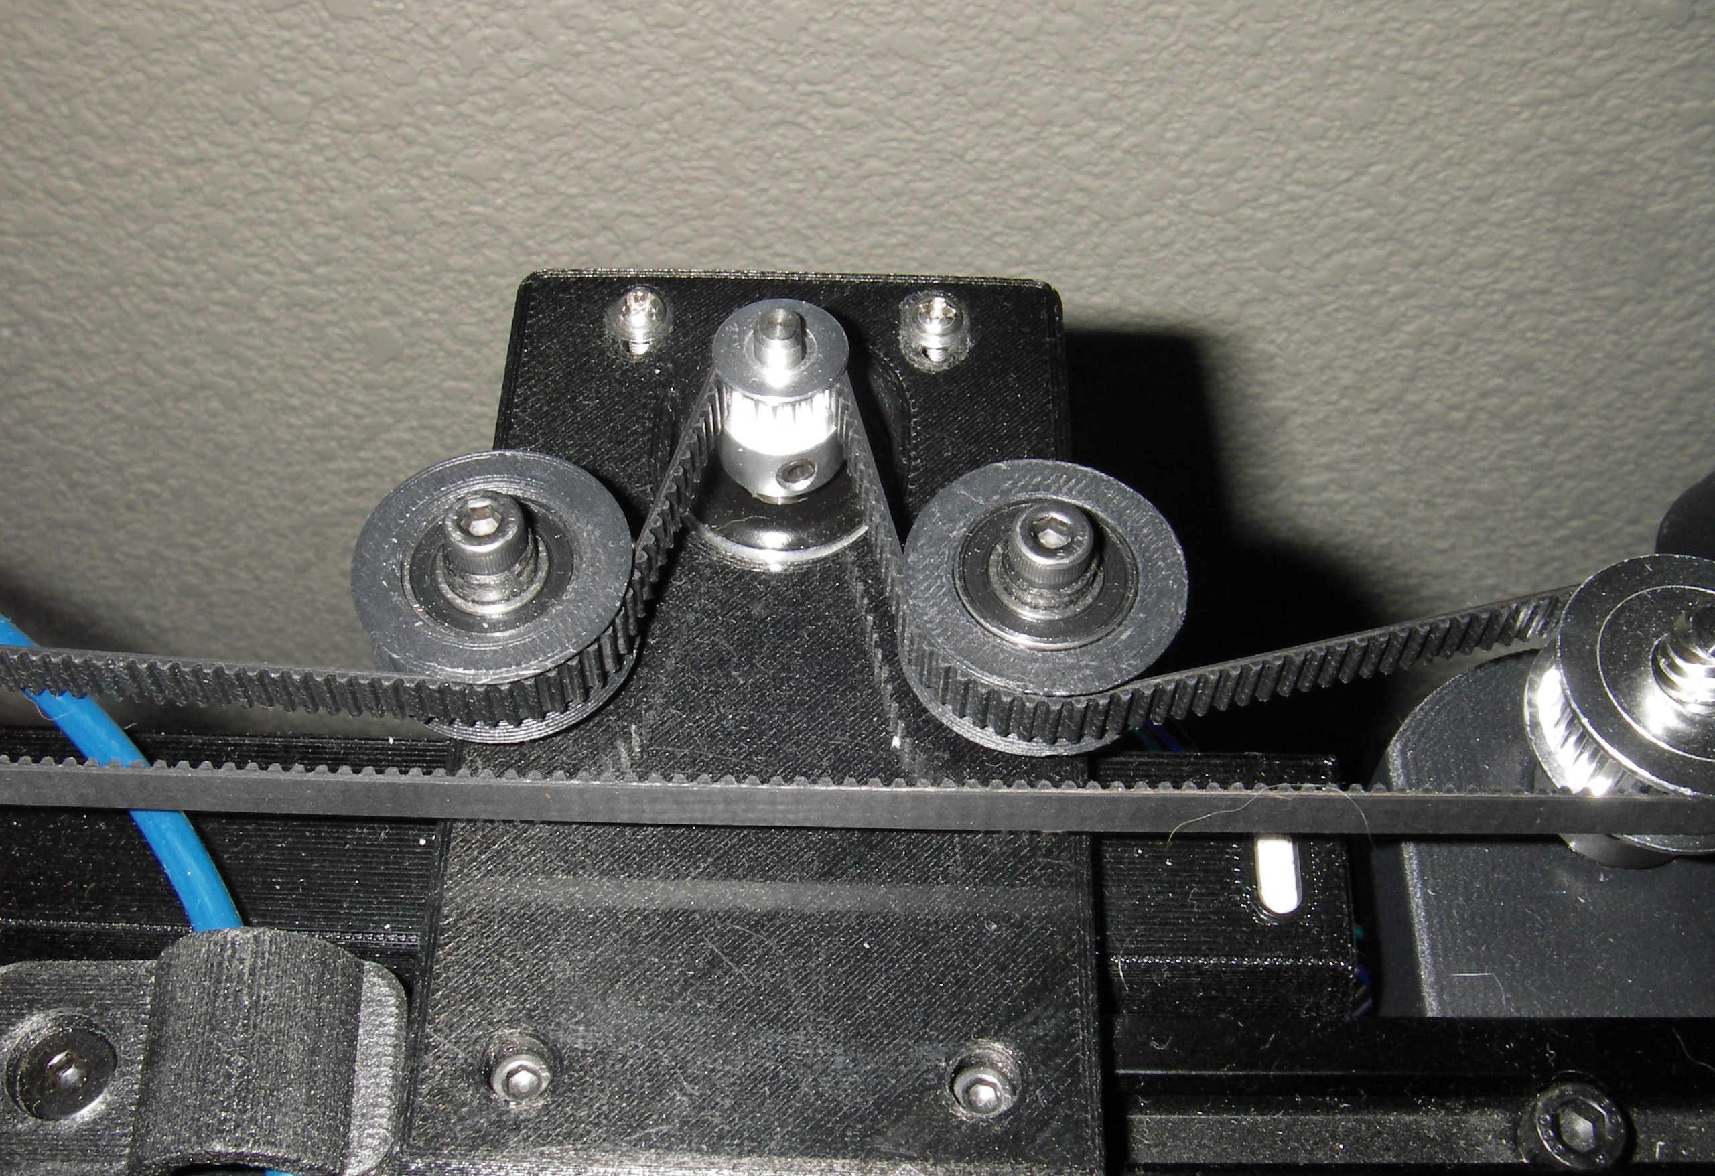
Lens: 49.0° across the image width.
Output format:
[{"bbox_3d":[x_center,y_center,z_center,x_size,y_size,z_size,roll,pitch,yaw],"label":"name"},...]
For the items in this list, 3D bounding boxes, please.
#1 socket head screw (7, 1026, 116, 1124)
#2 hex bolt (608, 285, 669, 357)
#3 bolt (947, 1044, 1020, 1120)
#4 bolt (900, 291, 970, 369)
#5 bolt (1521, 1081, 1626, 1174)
[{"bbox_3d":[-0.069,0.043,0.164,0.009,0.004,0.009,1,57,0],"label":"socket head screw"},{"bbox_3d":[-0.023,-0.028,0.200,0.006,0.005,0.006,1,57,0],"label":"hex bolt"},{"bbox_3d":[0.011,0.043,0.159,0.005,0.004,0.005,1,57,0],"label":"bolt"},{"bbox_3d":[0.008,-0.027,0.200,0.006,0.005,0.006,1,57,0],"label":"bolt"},{"bbox_3d":[0.064,0.049,0.169,0.009,0.005,0.009,1,57,0],"label":"bolt"}]

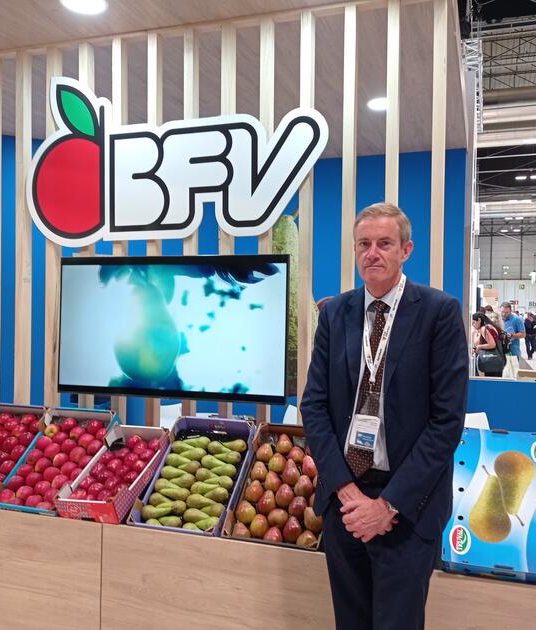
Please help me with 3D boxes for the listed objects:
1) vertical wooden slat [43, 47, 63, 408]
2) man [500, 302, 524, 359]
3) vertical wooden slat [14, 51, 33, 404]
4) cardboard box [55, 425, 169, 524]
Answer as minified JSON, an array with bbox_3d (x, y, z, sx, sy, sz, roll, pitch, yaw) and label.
[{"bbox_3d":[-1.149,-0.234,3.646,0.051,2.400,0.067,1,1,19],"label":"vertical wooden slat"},{"bbox_3d":[4.068,0.672,11.300,0.420,1.760,0.520,0,1,-18],"label":"man"},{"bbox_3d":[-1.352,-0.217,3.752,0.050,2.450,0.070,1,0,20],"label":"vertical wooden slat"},{"bbox_3d":[-0.686,0.701,3.081,0.300,0.110,0.500,0,31,21],"label":"cardboard box"}]

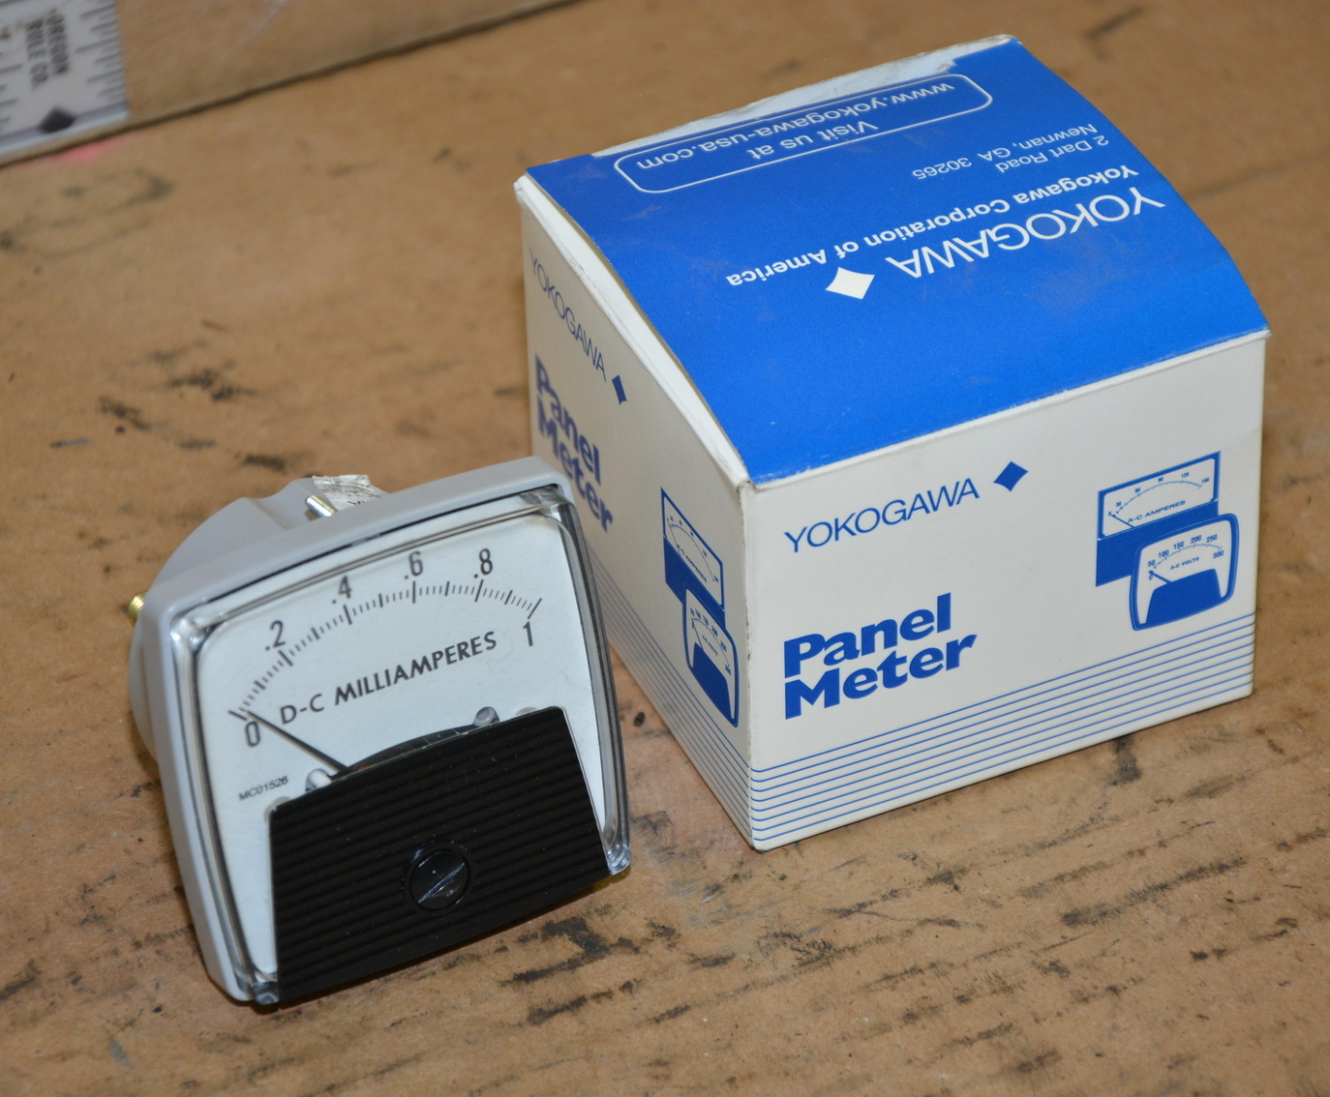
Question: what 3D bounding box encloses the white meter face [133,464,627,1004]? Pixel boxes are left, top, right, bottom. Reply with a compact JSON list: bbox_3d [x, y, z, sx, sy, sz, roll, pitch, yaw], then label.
[{"bbox_3d":[-0.037,0.027,1.012,0.064,0.065,0.009,-20,32,-21],"label":"white meter face"}]

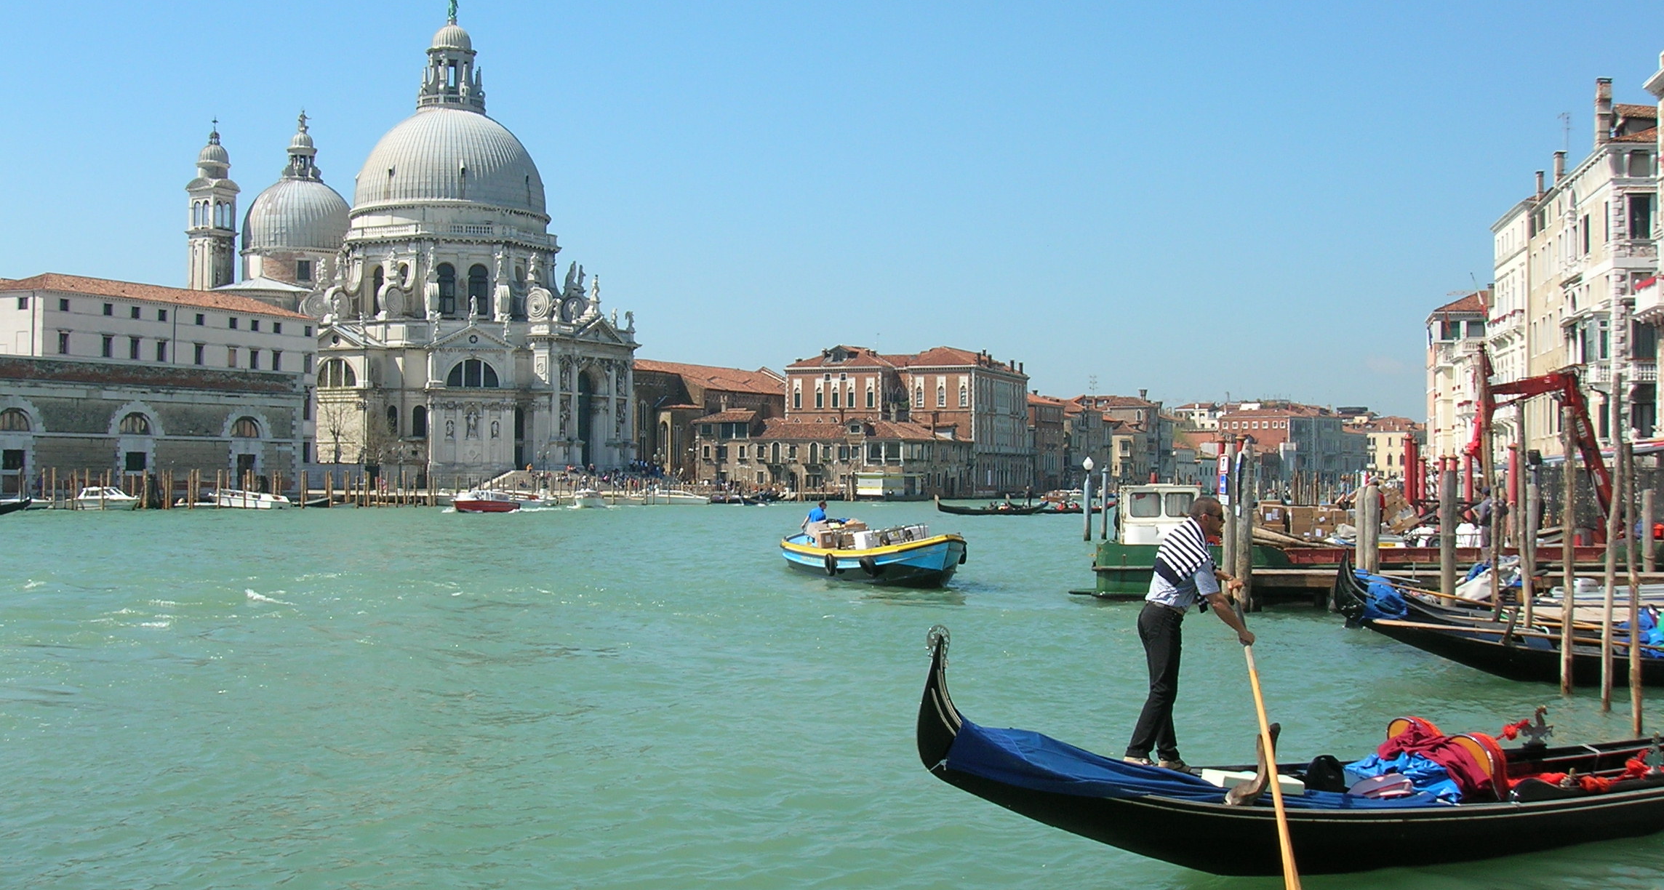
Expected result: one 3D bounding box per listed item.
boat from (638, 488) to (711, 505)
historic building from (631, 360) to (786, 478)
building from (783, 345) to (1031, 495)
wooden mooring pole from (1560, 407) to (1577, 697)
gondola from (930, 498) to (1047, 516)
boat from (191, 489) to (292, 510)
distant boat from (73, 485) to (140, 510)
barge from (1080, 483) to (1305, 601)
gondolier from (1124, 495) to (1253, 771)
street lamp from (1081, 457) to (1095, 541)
[{"bbox_3d":[-17.110,5.676,201.000,8.000,1.850,2.400,0,-1,-6],"label":"boat"},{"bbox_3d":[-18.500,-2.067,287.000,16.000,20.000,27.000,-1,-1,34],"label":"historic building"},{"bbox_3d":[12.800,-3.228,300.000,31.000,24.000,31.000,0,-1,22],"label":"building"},{"bbox_3d":[8.192,1.229,20.300,0.140,3.150,0.140,0,-1,0],"label":"wooden mooring pole"},{"bbox_3d":[12.463,4.738,144.000,9.300,1.500,1.400,1,-1,-14],"label":"gondola"},{"bbox_3d":[-50.495,4.605,157.000,7.800,1.800,2.400,0,-1,23],"label":"boat"},{"bbox_3d":[-59.081,4.257,148.500,5.500,2.000,2.100,0,-1,-6],"label":"distant boat"},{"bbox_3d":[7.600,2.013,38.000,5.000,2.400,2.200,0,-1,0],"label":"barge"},{"bbox_3d":[2.235,1.187,11.500,0.760,1.720,0.580,0,-1,-7],"label":"gondolier"},{"bbox_3d":[10.638,2.246,76.000,0.480,3.470,0.480,0,-1,0],"label":"street lamp"}]

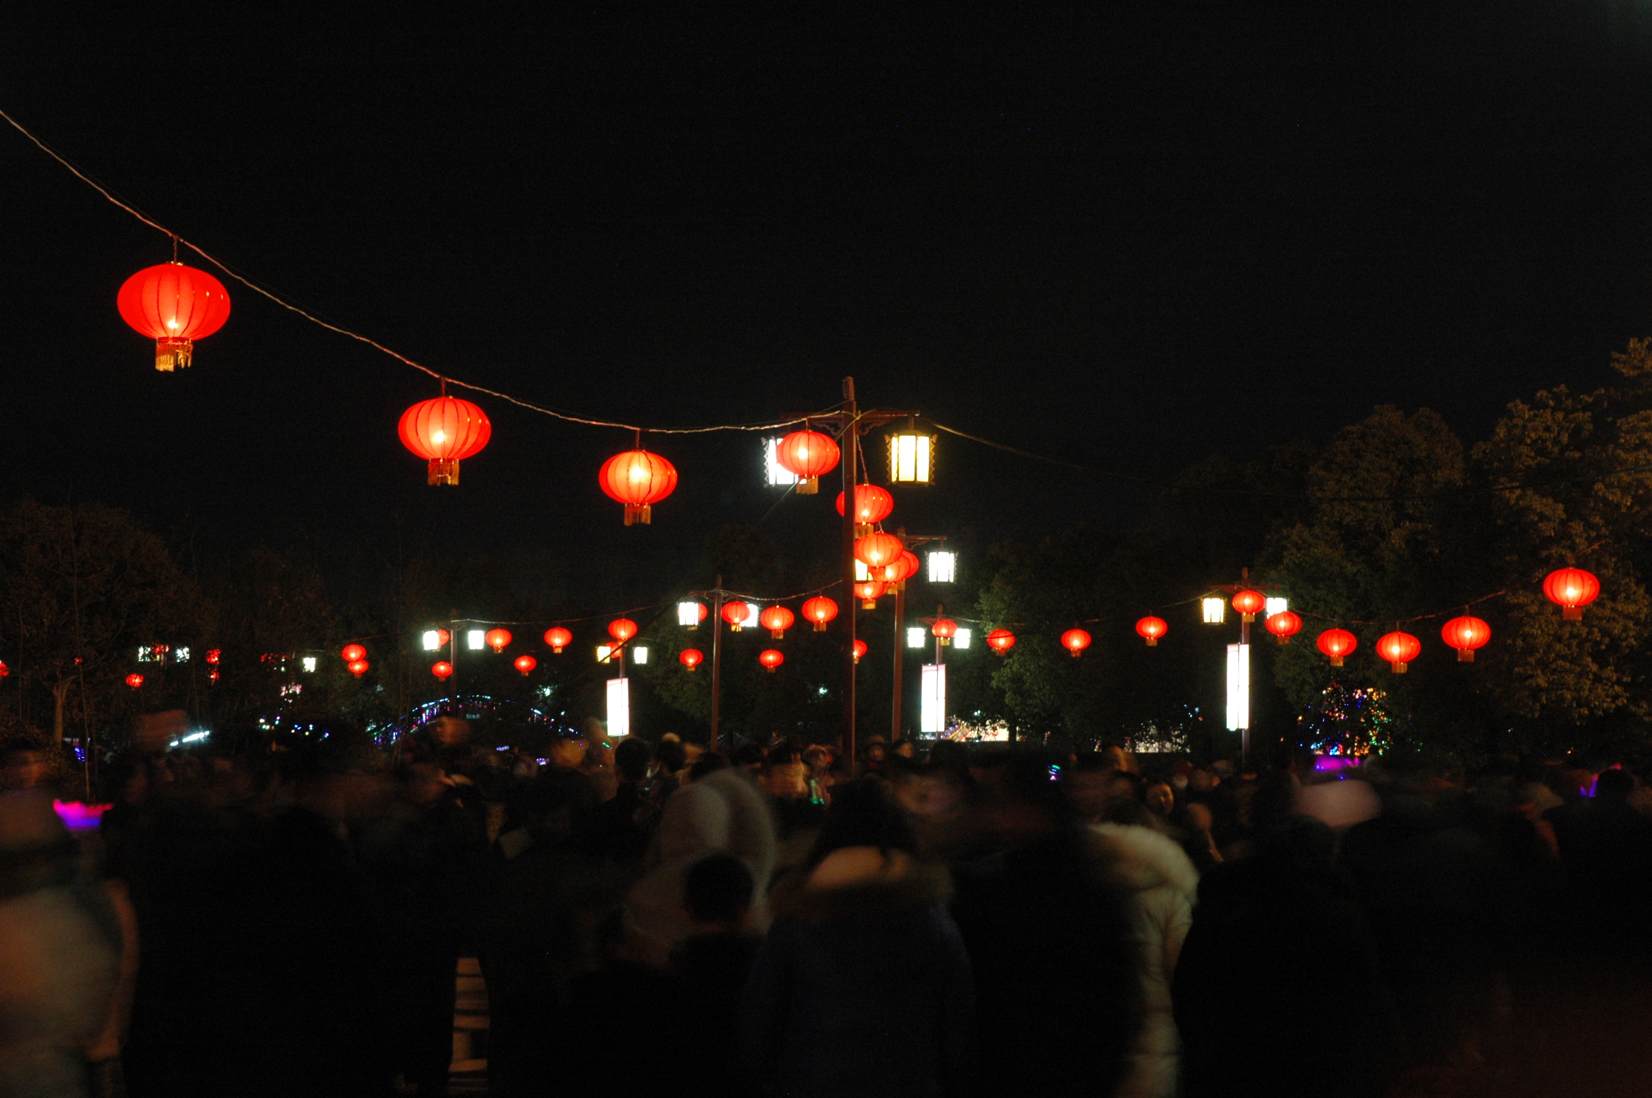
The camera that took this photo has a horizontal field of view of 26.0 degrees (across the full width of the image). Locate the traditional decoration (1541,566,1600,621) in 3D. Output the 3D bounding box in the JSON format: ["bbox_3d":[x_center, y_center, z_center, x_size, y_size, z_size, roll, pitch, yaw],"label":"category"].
[{"bbox_3d":[8.443,0.511,40.484,0.640,0.614,0.640,0,-3,0],"label":"traditional decoration"}]

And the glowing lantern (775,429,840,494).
[{"bbox_3d":[-0.173,-0.880,36.040,0.640,0.614,0.640,0,-3,0],"label":"glowing lantern"}]

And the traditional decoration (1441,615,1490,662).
[{"bbox_3d":[8.357,1.174,46.663,0.640,0.614,0.640,0,-3,0],"label":"traditional decoration"}]

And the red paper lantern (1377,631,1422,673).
[{"bbox_3d":[7.335,1.325,45.770,0.560,0.526,0.560,0,-4,0],"label":"red paper lantern"}]

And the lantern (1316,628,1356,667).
[{"bbox_3d":[7.274,1.407,50.870,0.560,0.526,0.560,0,-4,0],"label":"lantern"}]

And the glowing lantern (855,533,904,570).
[{"bbox_3d":[0.589,0.065,39.990,0.560,0.526,0.560,0,-4,0],"label":"glowing lantern"}]

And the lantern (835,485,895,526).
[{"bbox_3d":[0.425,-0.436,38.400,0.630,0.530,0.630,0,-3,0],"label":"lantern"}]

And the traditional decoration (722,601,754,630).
[{"bbox_3d":[-1.951,1.459,77.771,0.640,0.614,0.640,0,-3,0],"label":"traditional decoration"}]

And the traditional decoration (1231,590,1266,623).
[{"bbox_3d":[7.136,0.969,60.370,0.560,0.526,0.560,0,-4,0],"label":"traditional decoration"}]

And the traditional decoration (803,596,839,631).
[{"bbox_3d":[-0.095,1.142,62.657,0.640,0.614,0.640,0,-3,0],"label":"traditional decoration"}]

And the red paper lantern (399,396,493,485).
[{"bbox_3d":[-2.293,-0.649,21.550,0.560,0.526,0.560,0,-4,0],"label":"red paper lantern"}]

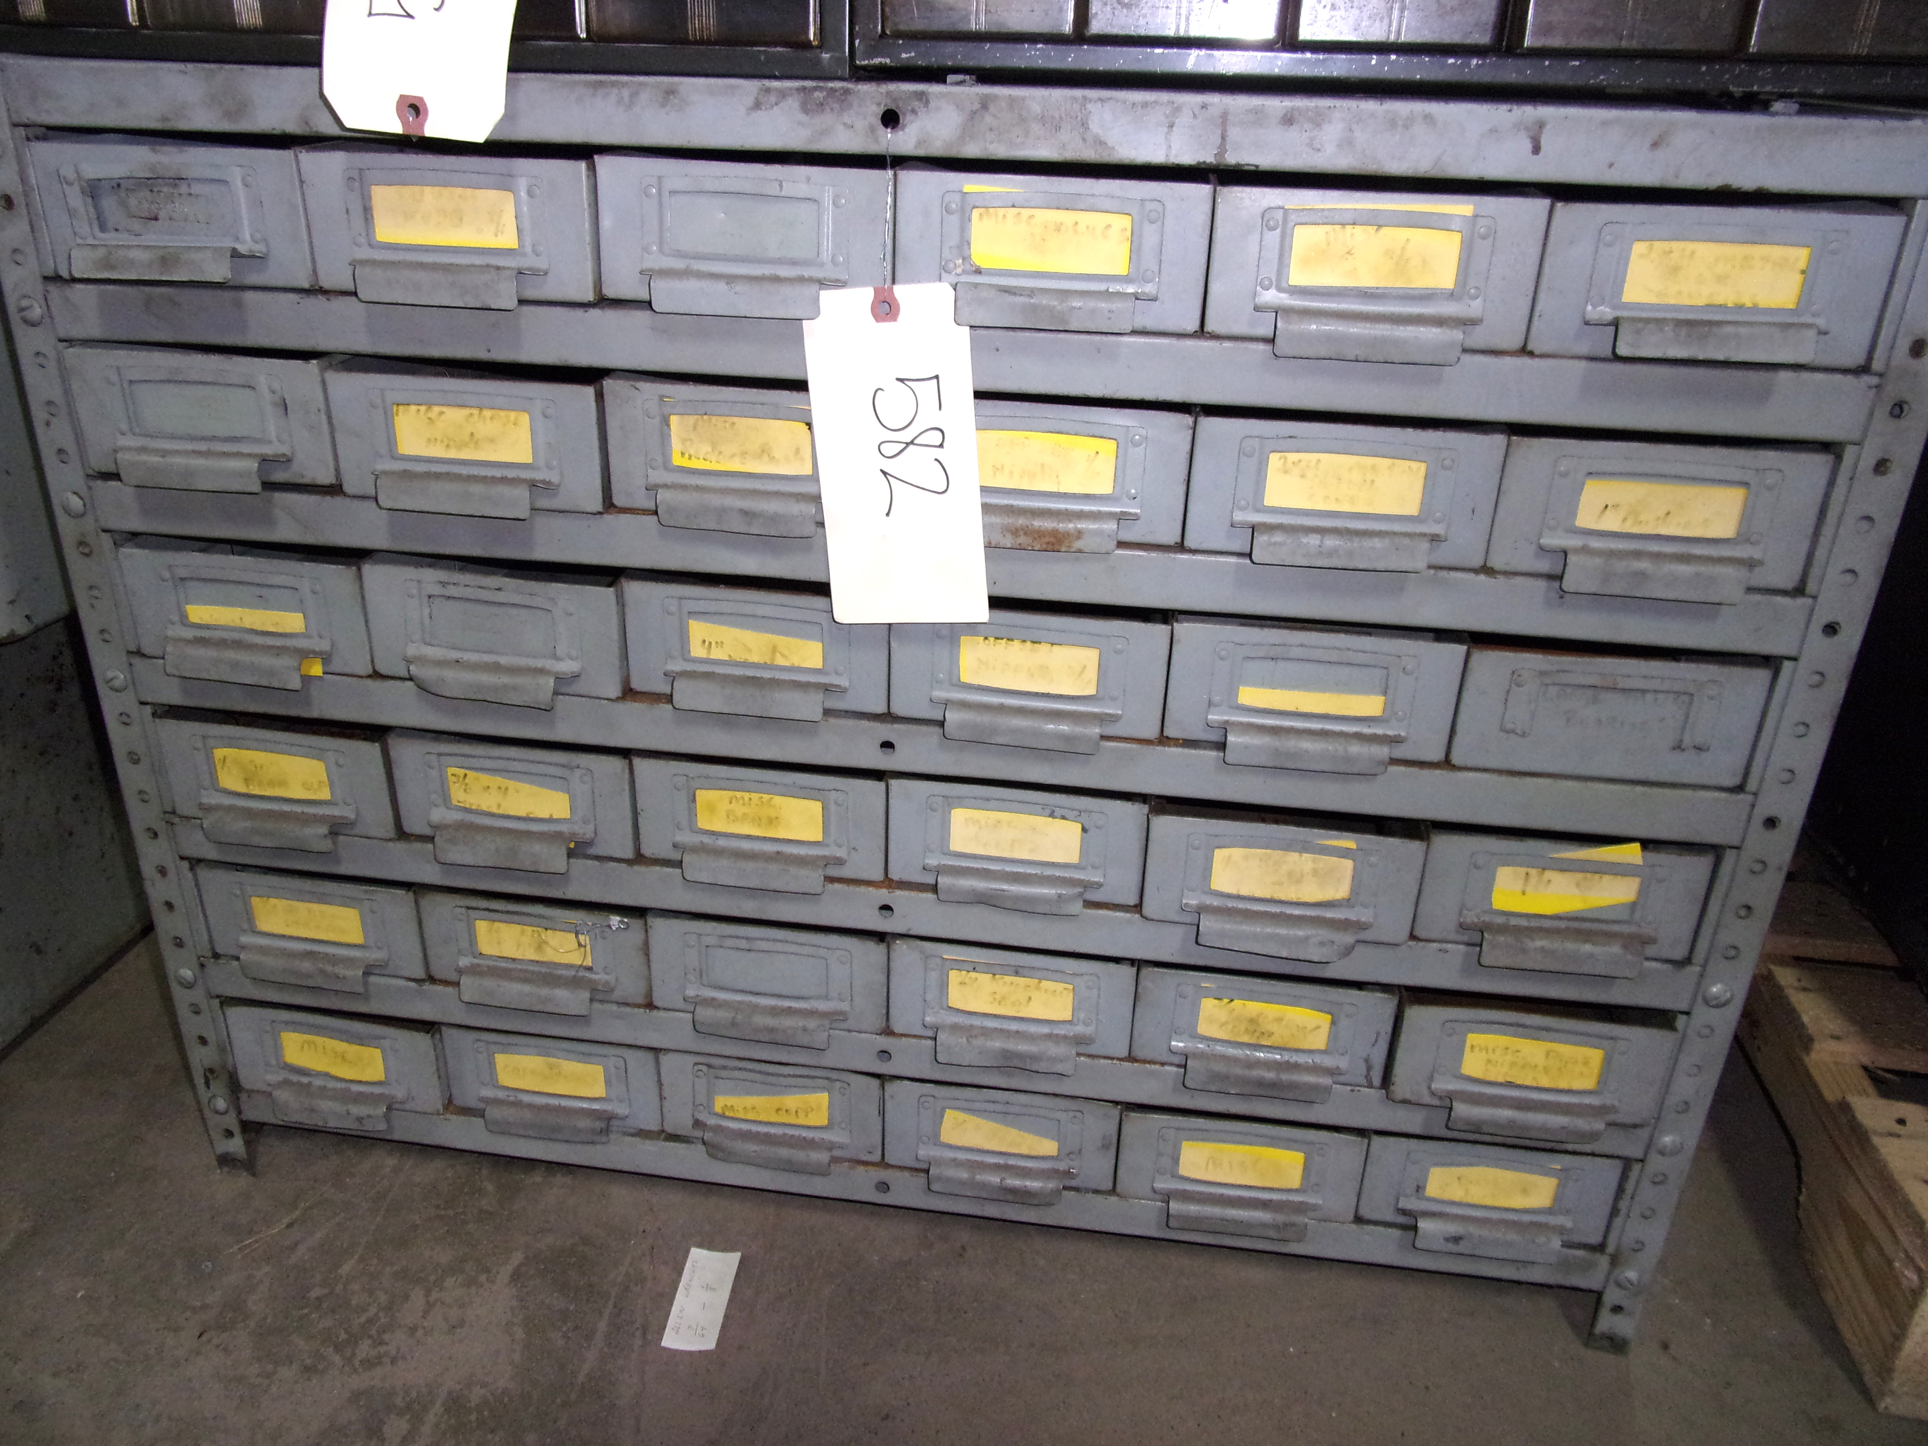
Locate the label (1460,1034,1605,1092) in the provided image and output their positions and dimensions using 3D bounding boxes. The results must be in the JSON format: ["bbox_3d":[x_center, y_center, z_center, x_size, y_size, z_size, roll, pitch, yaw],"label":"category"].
[{"bbox_3d":[0.308,0.184,0.724,0.073,0.028,0.004,5,24,6],"label":"label"}]

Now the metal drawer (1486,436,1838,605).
[{"bbox_3d":[0.335,-0.145,0.728,0.141,0.063,0.290,5,24,6],"label":"metal drawer"}]

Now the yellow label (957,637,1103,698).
[{"bbox_3d":[0.033,-0.028,0.683,0.071,0.025,0.002,5,24,6],"label":"yellow label"}]

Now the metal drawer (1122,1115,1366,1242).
[{"bbox_3d":[0.181,0.215,0.908,0.141,0.065,0.290,5,24,6],"label":"metal drawer"}]

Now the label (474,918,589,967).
[{"bbox_3d":[-0.259,0.134,0.804,0.073,0.026,0.002,5,24,6],"label":"label"}]

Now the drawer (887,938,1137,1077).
[{"bbox_3d":[0.043,0.112,0.878,0.142,0.067,0.279,5,24,6],"label":"drawer"}]

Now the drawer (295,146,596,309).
[{"bbox_3d":[-0.230,-0.287,0.756,0.142,0.067,0.279,5,24,6],"label":"drawer"}]

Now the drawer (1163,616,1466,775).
[{"bbox_3d":[0.192,-0.068,0.793,0.142,0.066,0.309,5,24,6],"label":"drawer"}]

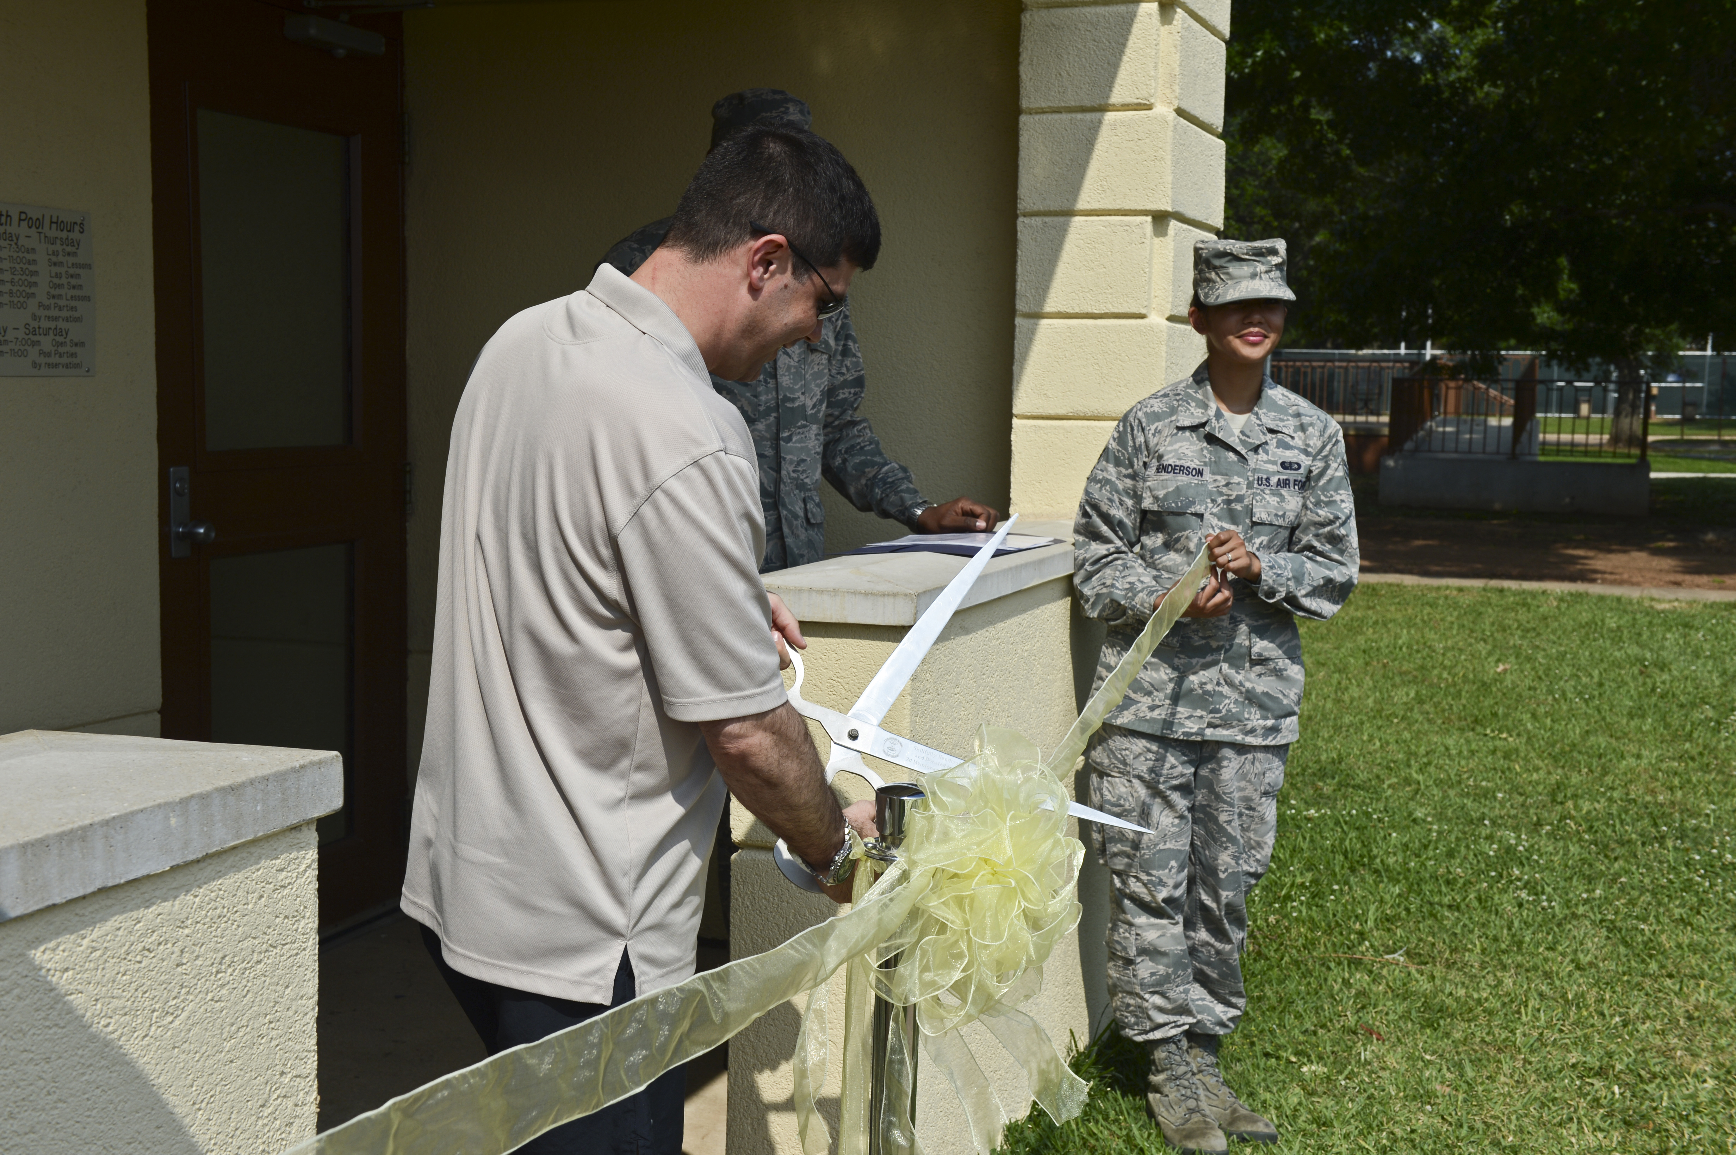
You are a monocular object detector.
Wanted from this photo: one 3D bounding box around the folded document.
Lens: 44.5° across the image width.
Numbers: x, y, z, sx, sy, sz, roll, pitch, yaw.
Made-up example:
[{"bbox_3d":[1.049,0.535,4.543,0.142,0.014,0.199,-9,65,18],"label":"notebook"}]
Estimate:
[{"bbox_3d":[0.166,-0.064,4.150,0.310,0.030,0.380,3,6,20],"label":"folded document"}]

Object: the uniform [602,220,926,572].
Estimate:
[{"bbox_3d":[-0.198,0.047,4.217,0.660,1.515,0.360,-3,7,-31],"label":"uniform"}]

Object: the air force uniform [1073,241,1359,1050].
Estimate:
[{"bbox_3d":[0.642,0.140,3.920,0.500,1.513,0.360,0,6,-7],"label":"air force uniform"}]

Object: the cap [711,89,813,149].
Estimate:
[{"bbox_3d":[-0.190,-0.861,4.019,0.185,0.125,0.265,-2,6,-27],"label":"cap"}]

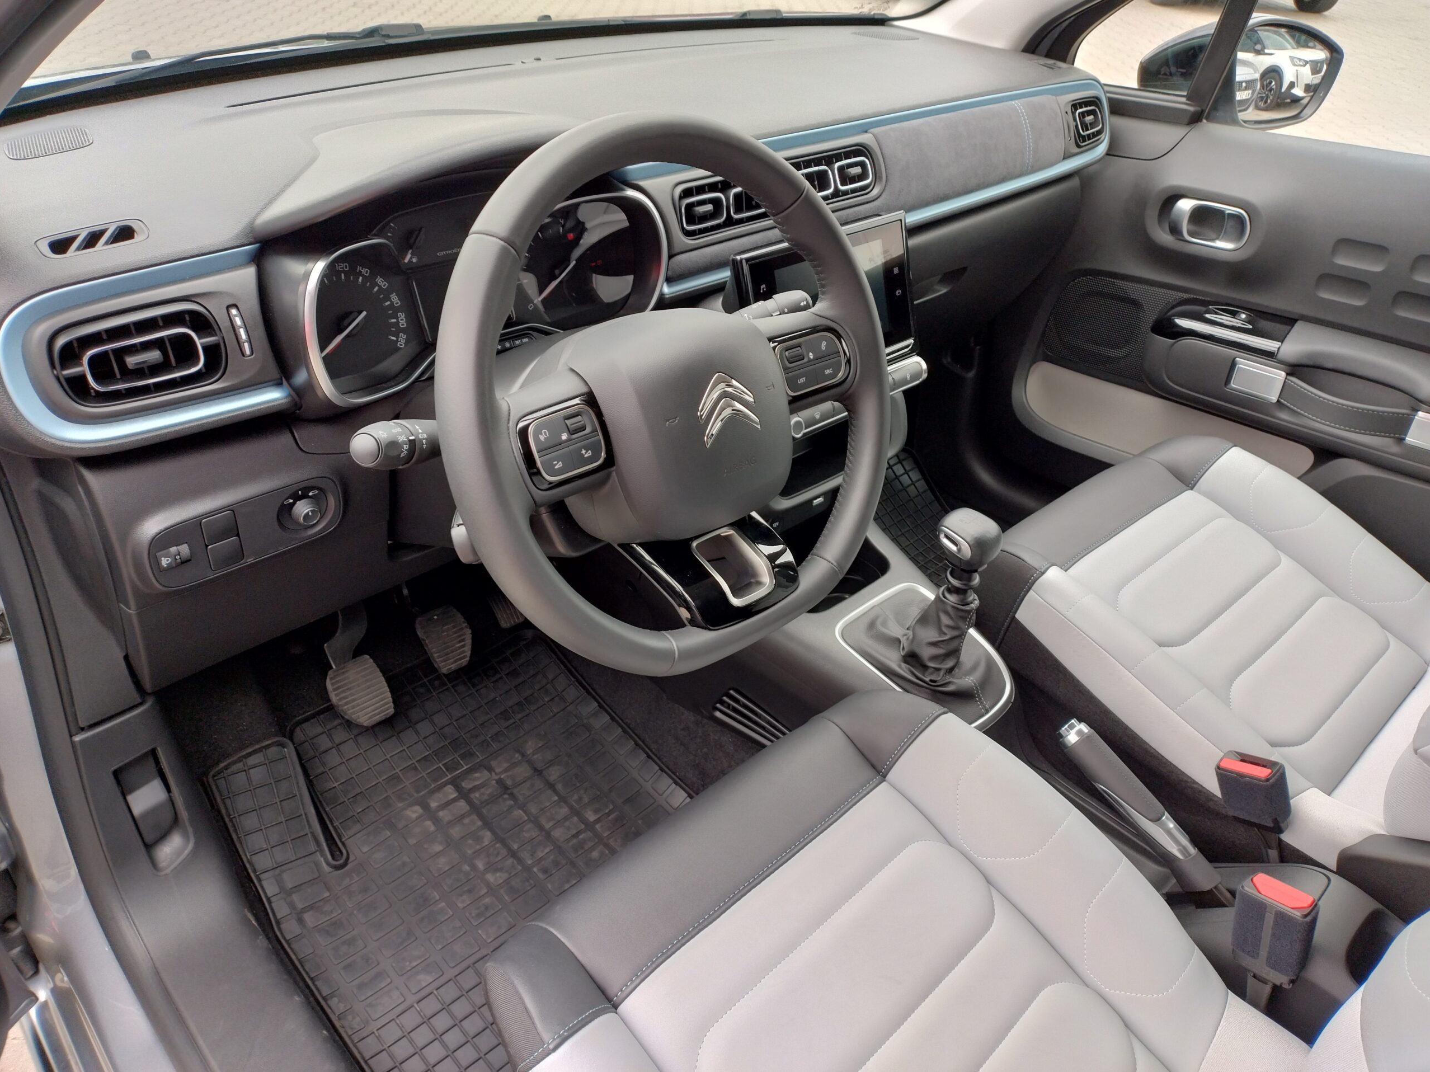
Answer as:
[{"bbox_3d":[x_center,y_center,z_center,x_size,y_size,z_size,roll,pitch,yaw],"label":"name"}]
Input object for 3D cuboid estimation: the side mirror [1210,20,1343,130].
[{"bbox_3d":[0.777,-0.670,1.492,0.225,0.155,0.140,-19,38,-27],"label":"side mirror"}]

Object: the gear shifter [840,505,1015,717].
[{"bbox_3d":[0.236,0.058,1.092,0.140,0.220,0.195,-25,35,-33],"label":"gear shifter"}]

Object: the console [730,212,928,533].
[{"bbox_3d":[0.103,-0.167,1.124,0.240,0.340,0.140,-25,35,-33],"label":"console"}]

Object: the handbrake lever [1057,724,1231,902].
[{"bbox_3d":[0.404,0.255,0.973,0.042,0.055,0.210,-25,62,-33],"label":"handbrake lever"}]

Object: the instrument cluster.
[{"bbox_3d":[-0.177,-0.207,0.858,0.335,0.130,0.085,-25,26,-33],"label":"instrument cluster"}]

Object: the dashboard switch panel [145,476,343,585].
[{"bbox_3d":[-0.392,-0.011,0.867,0.157,0.068,0.032,-25,53,-33],"label":"dashboard switch panel"}]

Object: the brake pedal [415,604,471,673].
[{"bbox_3d":[-0.326,0.123,1.226,0.060,0.075,0.030,-25,6,-33],"label":"brake pedal"}]

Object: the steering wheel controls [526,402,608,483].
[{"bbox_3d":[-0.092,-0.057,0.638,0.058,0.046,0.022,-25,18,-33],"label":"steering wheel controls"}]

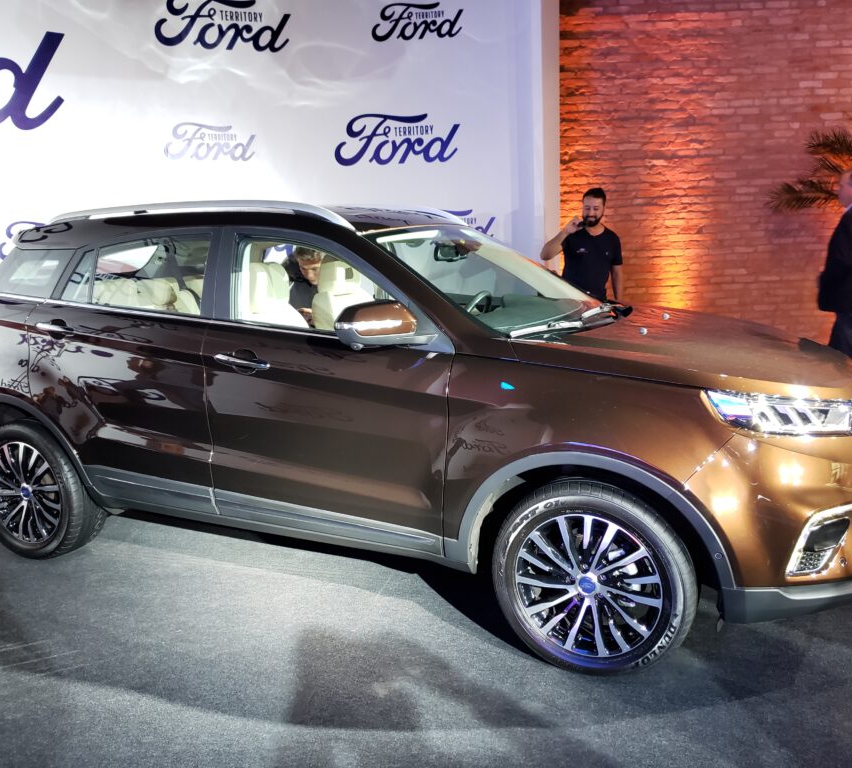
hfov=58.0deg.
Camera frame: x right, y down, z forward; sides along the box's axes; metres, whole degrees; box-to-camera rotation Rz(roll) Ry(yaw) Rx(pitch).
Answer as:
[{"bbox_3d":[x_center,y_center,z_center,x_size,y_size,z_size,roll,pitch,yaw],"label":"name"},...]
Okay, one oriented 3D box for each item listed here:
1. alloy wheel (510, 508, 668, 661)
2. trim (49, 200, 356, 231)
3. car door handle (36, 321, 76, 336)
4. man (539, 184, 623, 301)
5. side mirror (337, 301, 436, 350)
[{"bbox_3d":[0.575,0.665,2.662,0.500,0.500,0.180,4,13,24],"label":"alloy wheel"},{"bbox_3d":[-1.031,-0.723,3.341,1.680,0.140,0.080,4,13,24],"label":"trim"},{"bbox_3d":[-1.620,-0.241,3.365,0.230,0.050,0.055,4,13,24],"label":"car door handle"},{"bbox_3d":[1.090,-0.478,5.383,0.560,1.728,0.360,0,12,7],"label":"man"},{"bbox_3d":[-0.146,-0.193,2.610,0.230,0.180,0.260,4,13,24],"label":"side mirror"}]

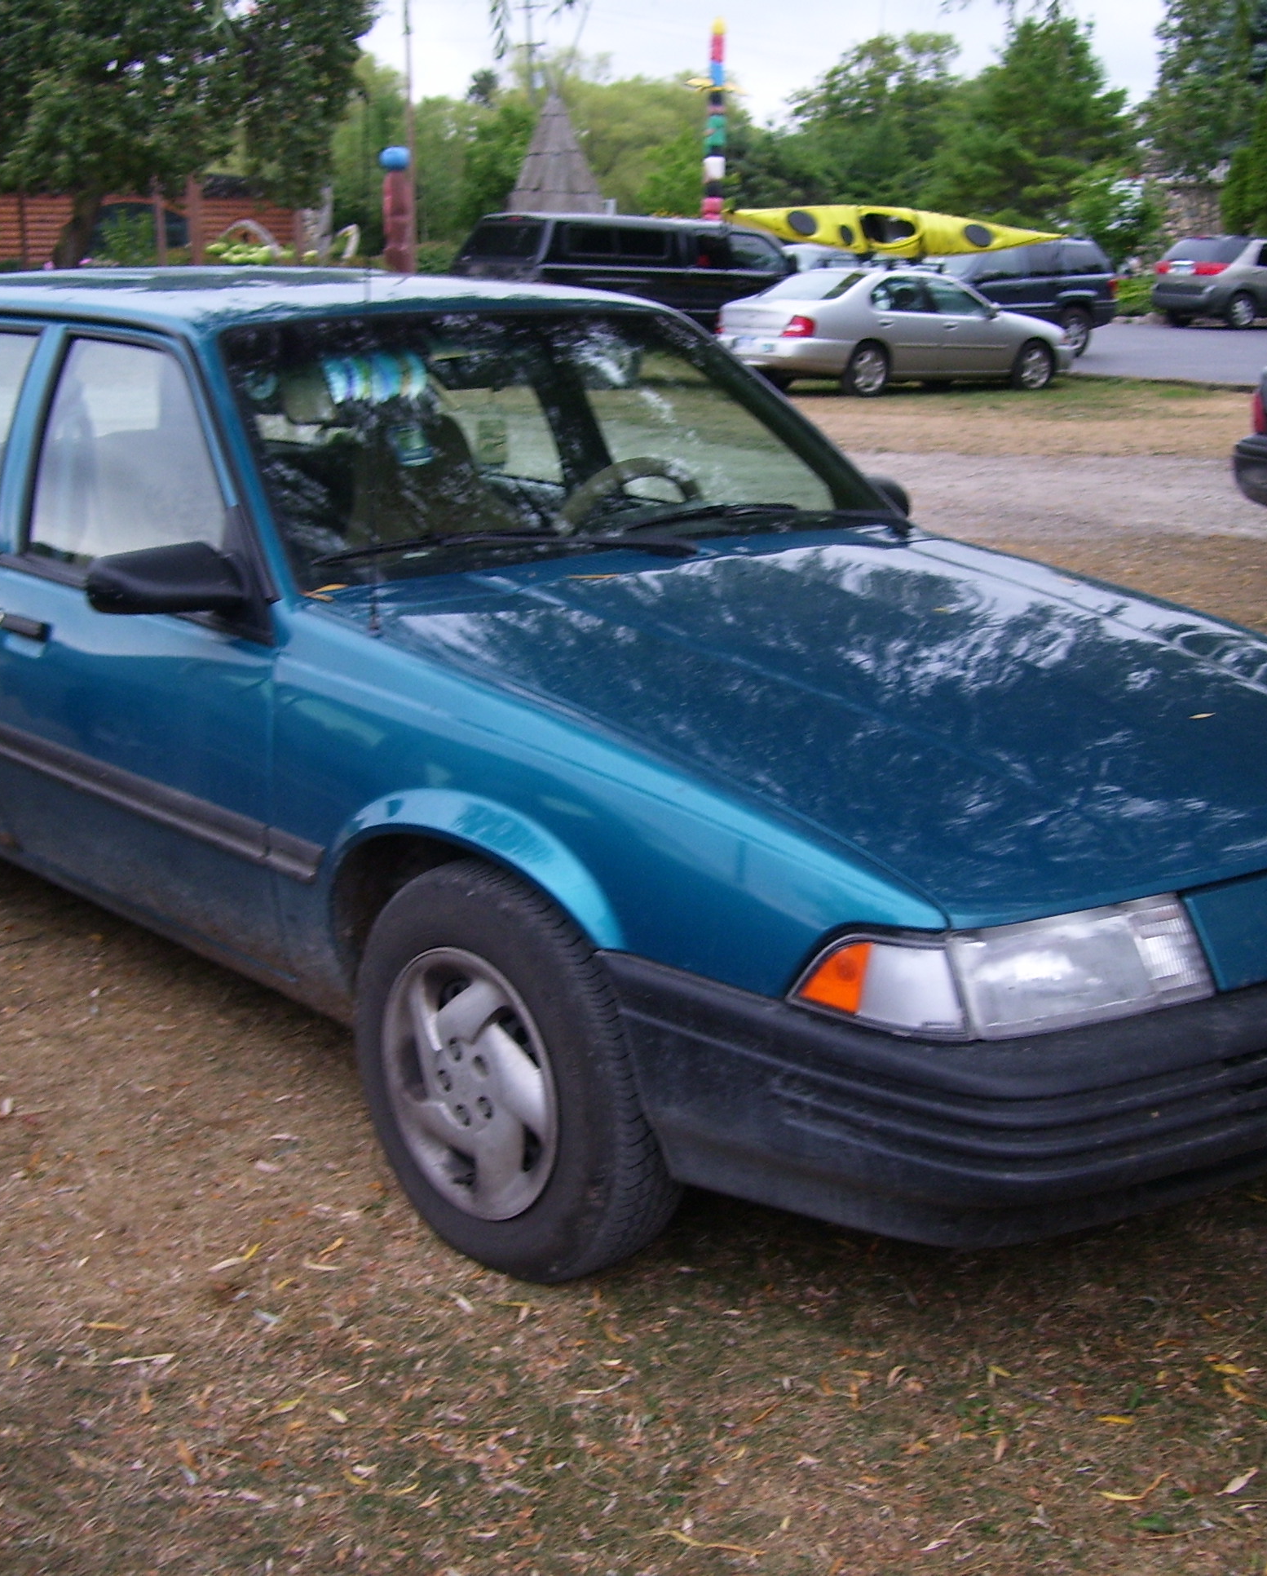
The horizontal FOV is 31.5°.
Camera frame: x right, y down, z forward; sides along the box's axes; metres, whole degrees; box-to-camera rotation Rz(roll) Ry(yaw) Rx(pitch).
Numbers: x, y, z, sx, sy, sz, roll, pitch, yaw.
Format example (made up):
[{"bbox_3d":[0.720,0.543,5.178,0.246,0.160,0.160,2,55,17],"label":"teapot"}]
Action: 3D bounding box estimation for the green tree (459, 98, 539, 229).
[{"bbox_3d":[-3.553,-15.641,59.992,3.200,5.440,3.200,-1,14,0],"label":"green tree"}]

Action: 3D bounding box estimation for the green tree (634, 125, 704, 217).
[{"bbox_3d":[0.957,-15.320,60.082,2.800,4.690,2.800,-1,14,0],"label":"green tree"}]

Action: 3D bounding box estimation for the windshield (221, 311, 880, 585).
[{"bbox_3d":[-0.138,-0.634,3.987,1.340,0.110,0.700,-12,56,-38],"label":"windshield"}]

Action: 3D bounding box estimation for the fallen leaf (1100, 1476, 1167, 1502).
[{"bbox_3d":[0.587,0.814,2.616,0.092,0.012,0.032,-6,15,-23],"label":"fallen leaf"}]

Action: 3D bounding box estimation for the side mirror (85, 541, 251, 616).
[{"bbox_3d":[-0.687,-0.311,3.305,0.205,0.100,0.115,-12,18,-38],"label":"side mirror"}]

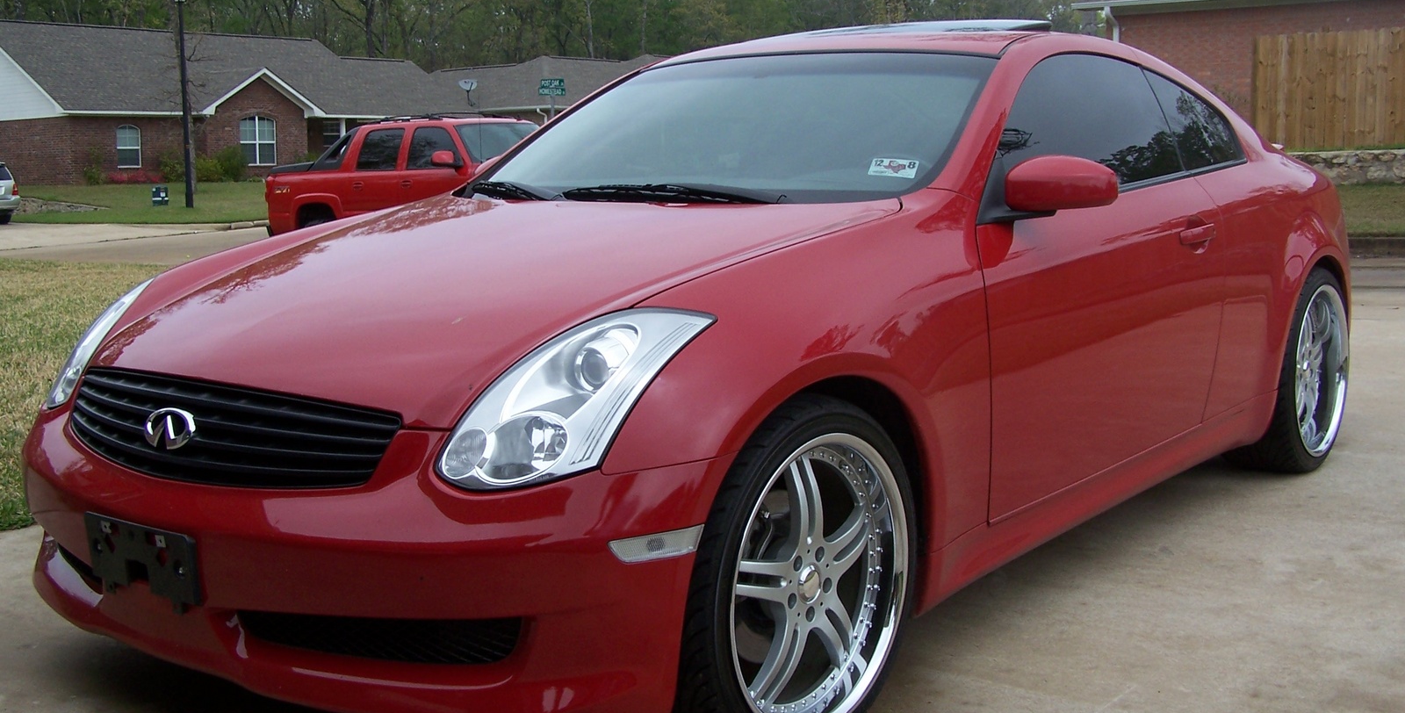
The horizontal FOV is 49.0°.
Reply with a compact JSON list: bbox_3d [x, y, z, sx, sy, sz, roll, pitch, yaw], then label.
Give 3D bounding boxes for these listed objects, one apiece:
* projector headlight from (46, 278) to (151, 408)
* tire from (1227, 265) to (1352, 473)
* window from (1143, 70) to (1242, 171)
[{"bbox_3d":[-1.286,-0.026,3.370,0.310,0.260,0.420,5,11,38],"label":"projector headlight"},{"bbox_3d":[1.913,0.036,5.075,0.270,0.660,0.660,5,11,38],"label":"tire"},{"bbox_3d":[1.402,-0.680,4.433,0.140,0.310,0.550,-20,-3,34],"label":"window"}]

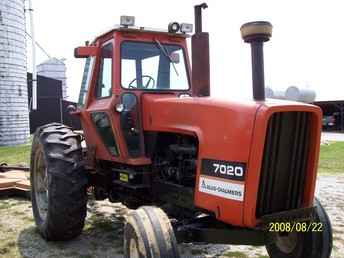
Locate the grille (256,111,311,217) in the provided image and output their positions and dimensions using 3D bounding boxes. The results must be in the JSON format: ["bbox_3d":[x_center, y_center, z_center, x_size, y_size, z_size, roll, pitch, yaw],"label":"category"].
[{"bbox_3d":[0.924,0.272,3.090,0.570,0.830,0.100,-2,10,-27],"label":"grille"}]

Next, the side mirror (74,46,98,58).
[{"bbox_3d":[-1.277,-1.154,5.673,0.370,0.170,0.120,-2,1,-27],"label":"side mirror"}]

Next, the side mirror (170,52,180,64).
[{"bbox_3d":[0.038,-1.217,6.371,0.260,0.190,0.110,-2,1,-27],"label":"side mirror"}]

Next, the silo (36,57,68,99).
[{"bbox_3d":[-18.309,-4.762,58.000,4.500,12.100,4.500,-2,1,-27],"label":"silo"}]

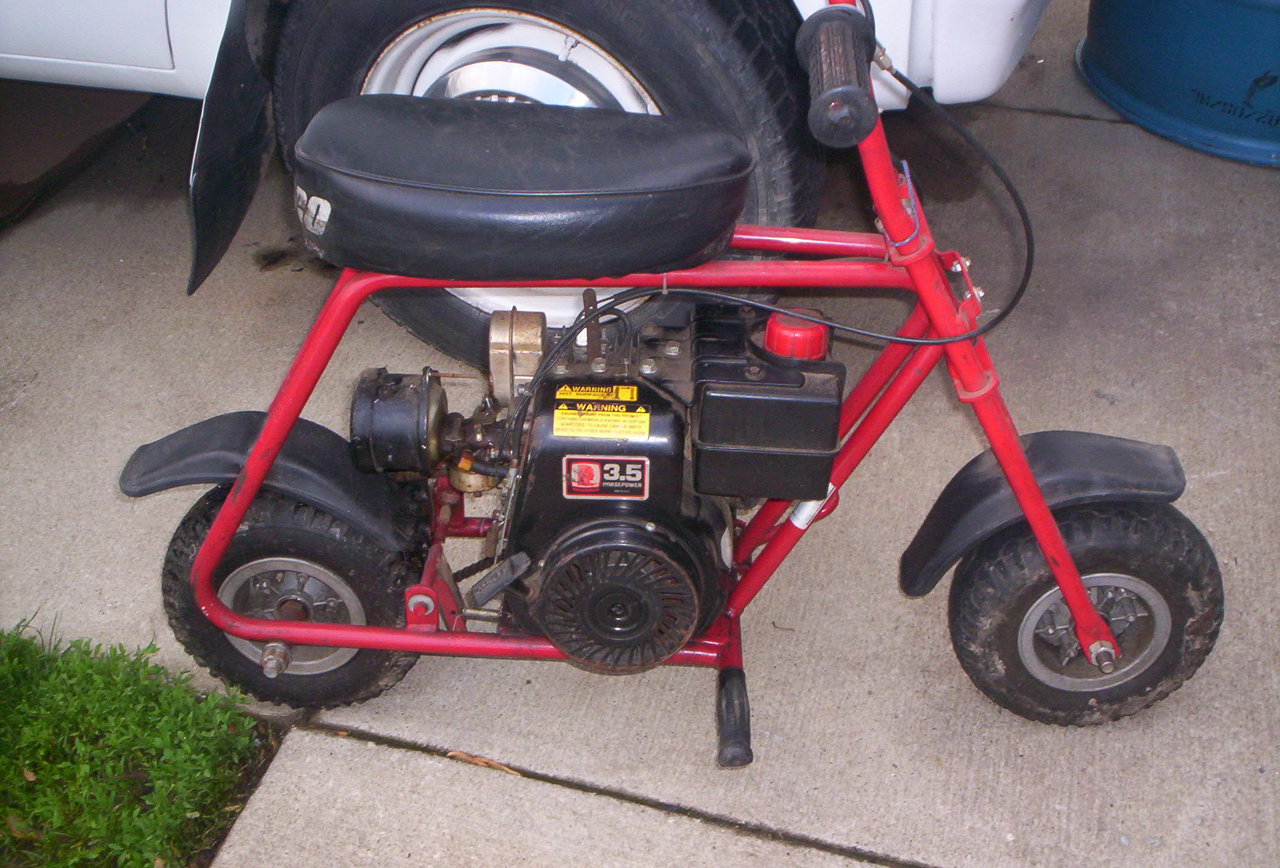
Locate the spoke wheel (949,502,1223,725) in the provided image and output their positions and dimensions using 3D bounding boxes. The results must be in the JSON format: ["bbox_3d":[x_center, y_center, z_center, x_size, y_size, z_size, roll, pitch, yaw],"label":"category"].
[{"bbox_3d":[0.456,0.179,1.400,0.266,0.266,0.093,1,32,0],"label":"spoke wheel"}]

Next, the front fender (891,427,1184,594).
[{"bbox_3d":[0.389,0.079,1.339,0.254,0.160,0.100,1,32,0],"label":"front fender"}]

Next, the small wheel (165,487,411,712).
[{"bbox_3d":[-0.348,0.164,1.399,0.266,0.266,0.093,1,32,0],"label":"small wheel"}]

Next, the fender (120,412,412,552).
[{"bbox_3d":[-0.355,0.040,1.323,0.276,0.110,0.100,1,32,0],"label":"fender"}]

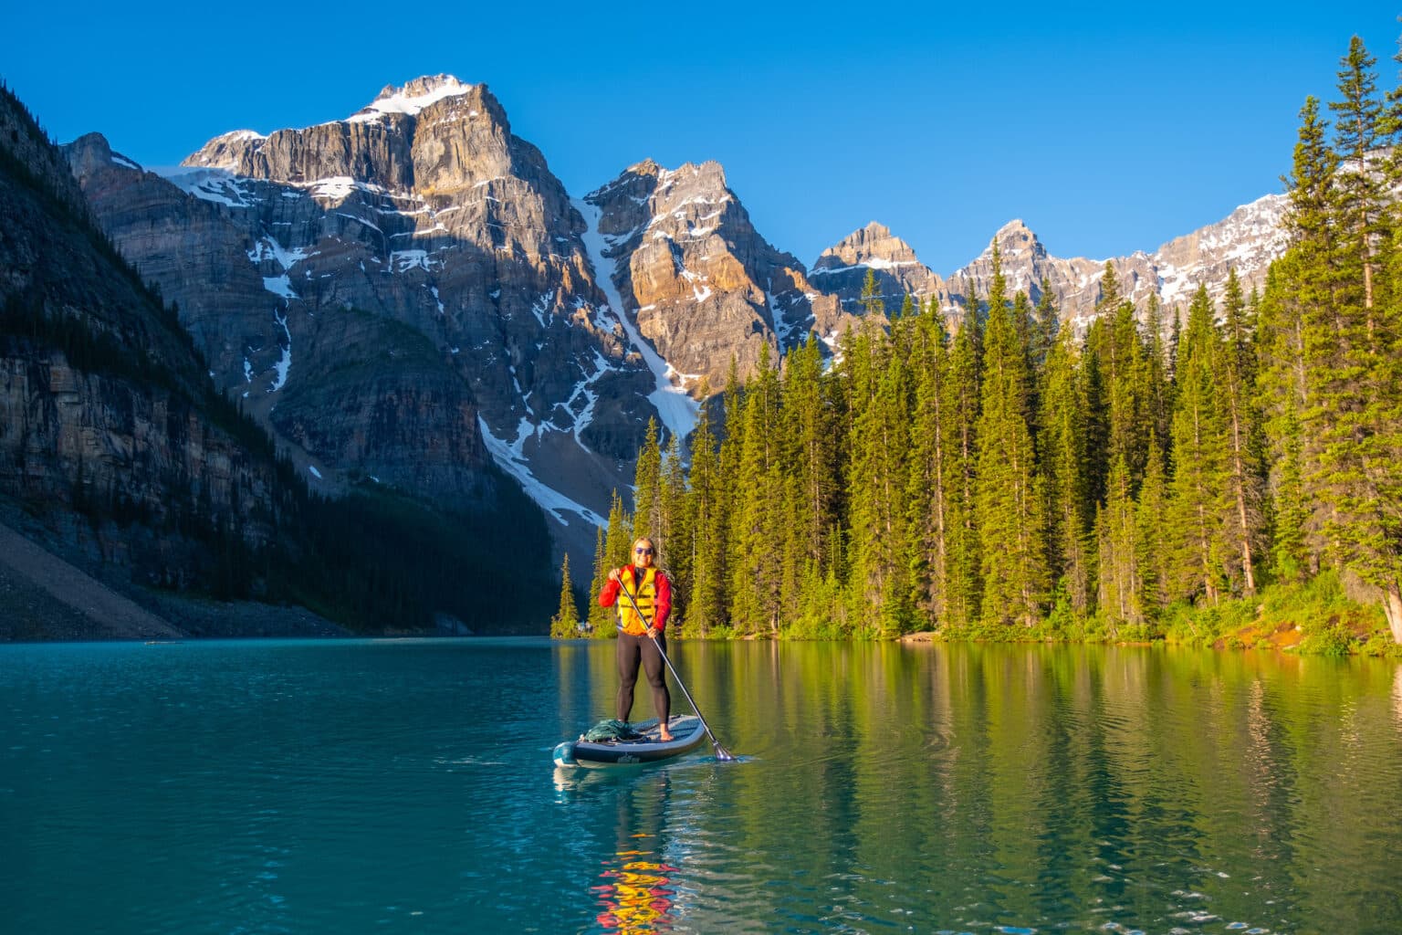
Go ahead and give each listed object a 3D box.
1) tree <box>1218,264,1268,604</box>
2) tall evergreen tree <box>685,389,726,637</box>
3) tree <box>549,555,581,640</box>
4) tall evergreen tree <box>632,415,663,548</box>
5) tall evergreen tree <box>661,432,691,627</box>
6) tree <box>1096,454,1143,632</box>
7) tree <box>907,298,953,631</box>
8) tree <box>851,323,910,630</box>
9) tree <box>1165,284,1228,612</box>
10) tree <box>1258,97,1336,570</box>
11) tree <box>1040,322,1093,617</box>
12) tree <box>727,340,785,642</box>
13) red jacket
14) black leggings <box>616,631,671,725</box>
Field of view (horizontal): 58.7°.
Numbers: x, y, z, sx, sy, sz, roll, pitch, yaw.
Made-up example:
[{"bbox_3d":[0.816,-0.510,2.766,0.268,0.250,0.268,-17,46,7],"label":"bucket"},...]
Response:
[{"bbox_3d":[22.172,-1.464,51.000,2.000,13.315,2.000,-4,-8,23],"label":"tree"},{"bbox_3d":[0.387,4.449,125.635,4.196,25.227,4.196,0,-7,0],"label":"tall evergreen tree"},{"bbox_3d":[-19.393,18.265,178.000,4.400,12.111,4.400,0,-7,-6],"label":"tree"},{"bbox_3d":[-5.898,6.359,135.557,3.694,24.013,3.694,0,-7,-2],"label":"tall evergreen tree"},{"bbox_3d":[-2.720,6.290,131.000,3.200,19.925,3.200,-1,-7,-1],"label":"tall evergreen tree"},{"bbox_3d":[22.485,4.101,67.000,2.400,9.360,2.400,-3,-8,19],"label":"tree"},{"bbox_3d":[14.856,-0.330,81.000,2.800,20.832,2.800,-2,-8,10],"label":"tree"},{"bbox_3d":[14.897,1.118,103.660,5.102,25.606,5.102,-1,-8,8],"label":"tree"},{"bbox_3d":[27.977,-1.356,70.185,3.331,18.278,3.331,-3,-8,22],"label":"tree"},{"bbox_3d":[25.640,-5.690,53.378,3.096,21.253,3.096,-4,-8,26],"label":"tree"},{"bbox_3d":[25.613,0.218,87.376,3.610,21.220,3.610,-2,-8,16],"label":"tree"},{"bbox_3d":[4.800,1.999,110.000,4.700,25.113,4.700,-1,-7,2],"label":"tree"},{"bbox_3d":[-0.554,1.113,10.500,0.600,0.600,0.360,0,-7,-2],"label":"red jacket"},{"bbox_3d":[-0.475,1.734,10.400,0.430,0.830,0.300,-2,-8,9],"label":"black leggings"}]

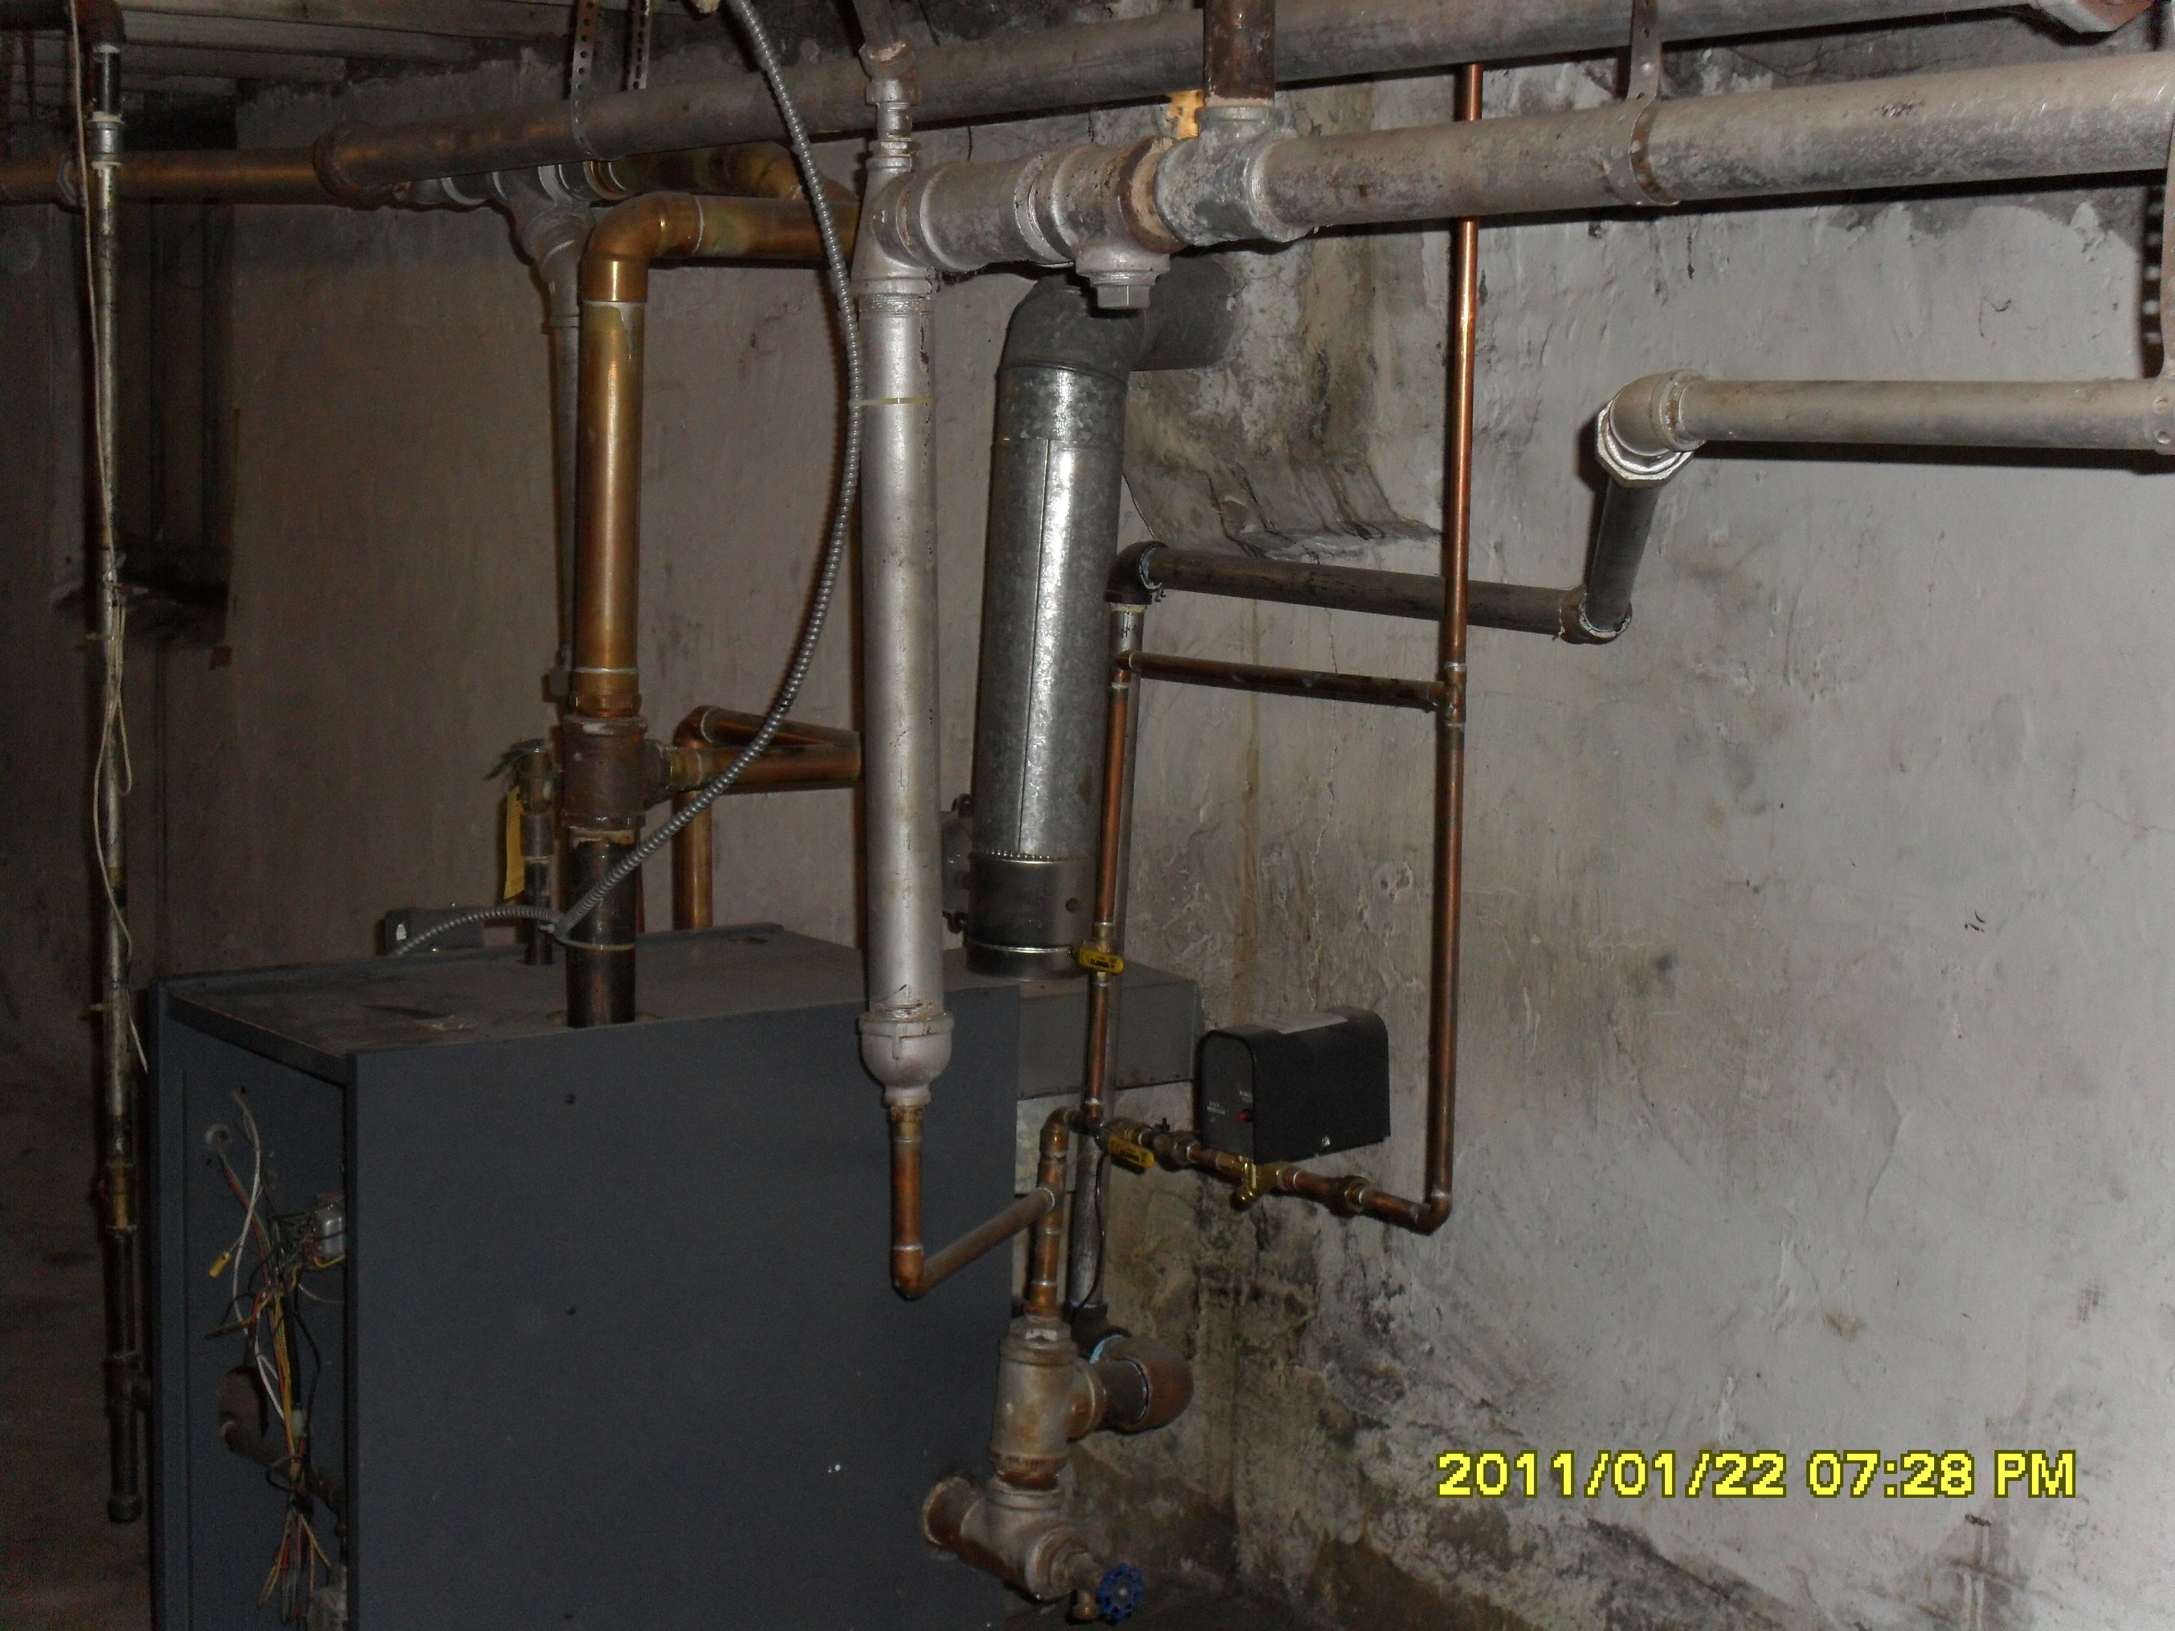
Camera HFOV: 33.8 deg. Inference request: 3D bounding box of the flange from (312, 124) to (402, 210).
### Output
[{"bbox_3d":[-0.821,-0.726,4.000,0.083,0.085,0.092,-4,8,-35],"label":"flange"}]

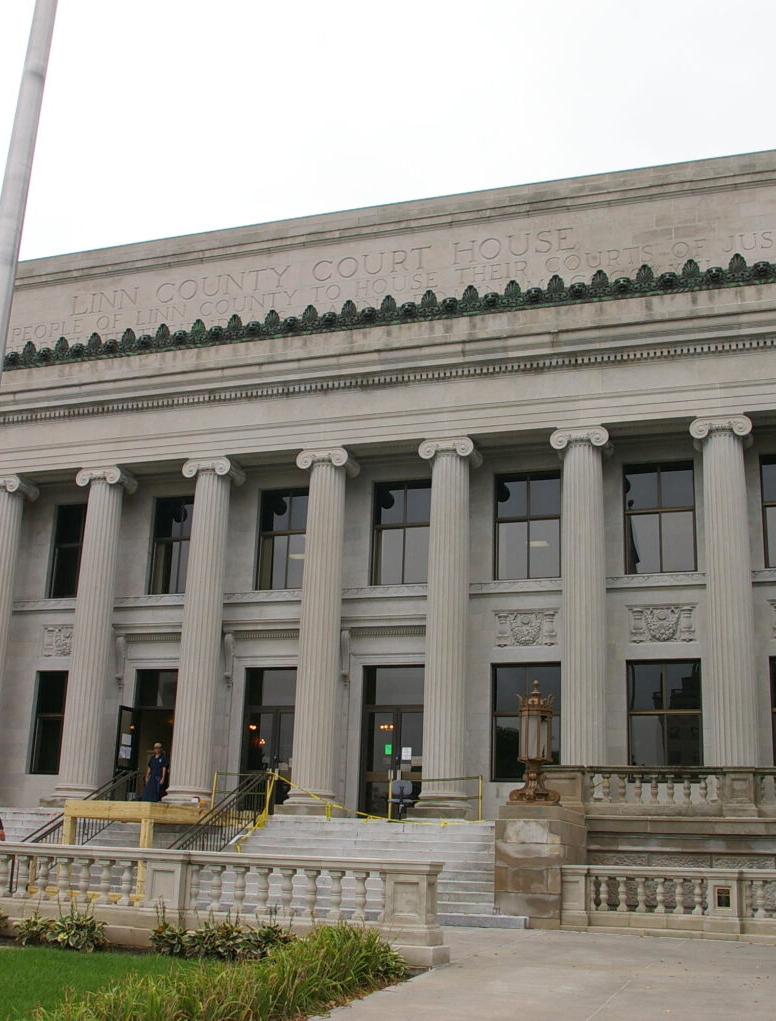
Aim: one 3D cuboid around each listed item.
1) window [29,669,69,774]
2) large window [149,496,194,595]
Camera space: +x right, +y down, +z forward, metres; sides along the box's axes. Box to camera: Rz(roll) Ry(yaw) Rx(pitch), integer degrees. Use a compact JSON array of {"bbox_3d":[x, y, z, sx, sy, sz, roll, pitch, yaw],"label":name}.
[{"bbox_3d":[-8.653,5.587,30.424,1.660,2.747,0.150,-4,-16,18],"label":"window"},{"bbox_3d":[-5.660,0.924,31.302,1.661,2.730,0.160,-4,-17,18],"label":"large window"}]

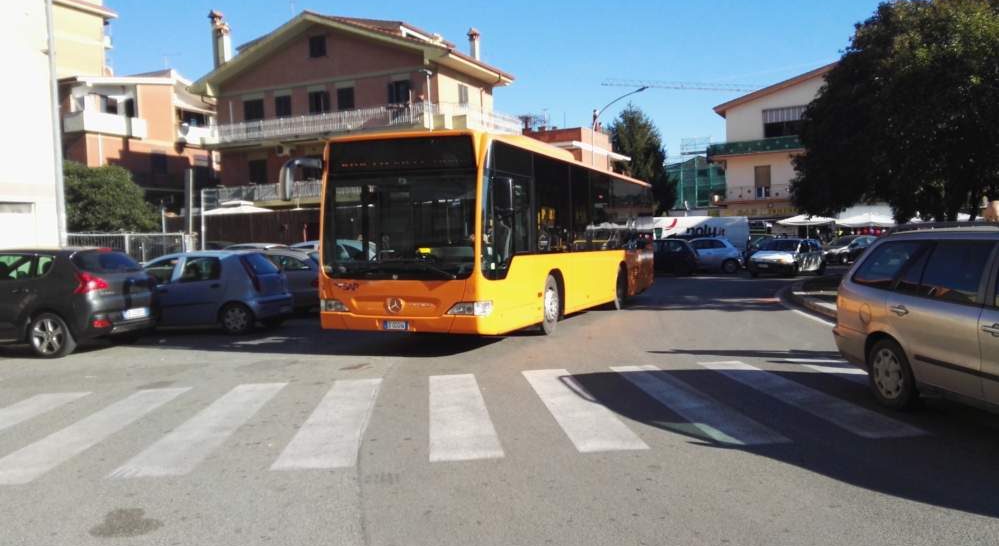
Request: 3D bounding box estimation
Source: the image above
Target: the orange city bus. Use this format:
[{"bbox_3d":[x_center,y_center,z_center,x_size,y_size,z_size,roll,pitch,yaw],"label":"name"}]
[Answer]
[{"bbox_3d":[0.740,-0.575,14.700,2.550,3.000,10.500,-1,2,24],"label":"orange city bus"}]

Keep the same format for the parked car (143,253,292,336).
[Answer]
[{"bbox_3d":[-6.018,0.346,14.171,3.840,1.480,1.660,-1,2,5],"label":"parked car"}]

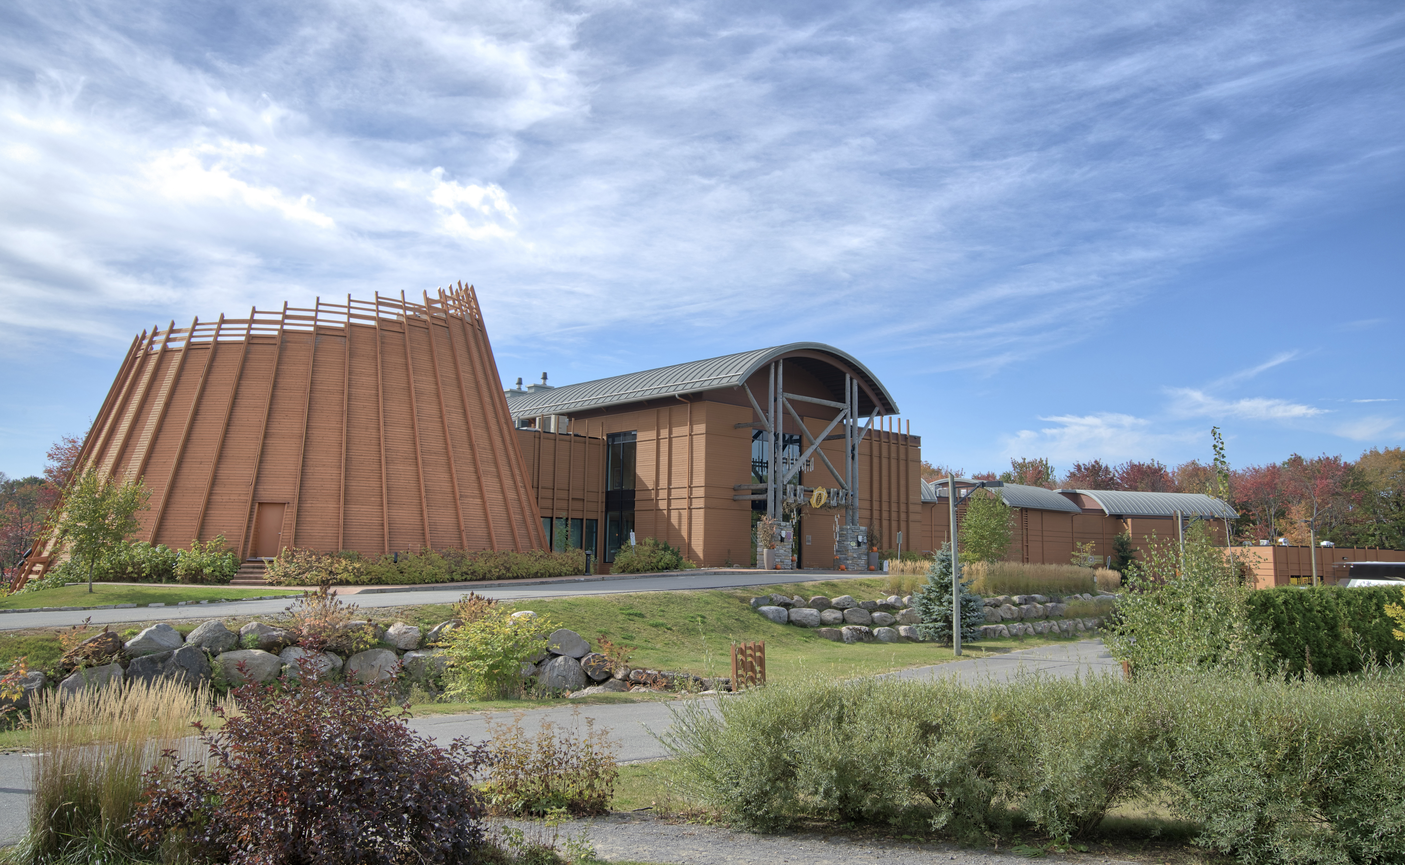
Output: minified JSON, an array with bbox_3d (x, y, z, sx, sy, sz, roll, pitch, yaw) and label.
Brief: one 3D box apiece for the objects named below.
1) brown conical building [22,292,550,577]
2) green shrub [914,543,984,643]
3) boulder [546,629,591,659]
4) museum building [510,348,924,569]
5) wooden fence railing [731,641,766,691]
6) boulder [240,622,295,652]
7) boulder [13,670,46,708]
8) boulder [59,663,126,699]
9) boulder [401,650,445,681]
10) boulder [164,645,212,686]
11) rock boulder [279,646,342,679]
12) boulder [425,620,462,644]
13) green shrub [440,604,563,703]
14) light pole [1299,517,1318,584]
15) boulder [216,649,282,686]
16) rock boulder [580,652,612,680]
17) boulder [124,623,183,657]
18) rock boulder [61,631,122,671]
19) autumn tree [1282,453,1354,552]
[{"bbox_3d":[-19.076,-0.244,52.721,23.600,15.200,23.600,3,-7,-20],"label":"brown conical building"},{"bbox_3d":[7.764,5.066,33.200,2.150,3.200,2.150,1,-7,0],"label":"green shrub"},{"bbox_3d":[-2.720,4.291,21.400,0.900,0.620,0.720,4,-8,-25],"label":"boulder"},{"bbox_3d":[0.818,2.372,65.933,20.000,12.200,22.900,7,-9,-41],"label":"museum building"},{"bbox_3d":[0.989,4.979,22.600,0.130,1.000,1.400,-4,-8,32],"label":"wooden fence railing"},{"bbox_3d":[-8.837,4.157,21.400,1.090,0.590,0.850,2,-7,-11],"label":"boulder"},{"bbox_3d":[-9.986,3.811,15.600,0.600,0.570,0.500,5,-8,-32],"label":"boulder"},{"bbox_3d":[-10.270,4.231,17.700,1.100,0.750,0.800,4,-8,-25],"label":"boulder"},{"bbox_3d":[-5.619,4.693,21.200,0.910,0.620,0.750,2,-7,-7],"label":"boulder"},{"bbox_3d":[-8.345,3.812,17.100,0.800,0.700,0.650,4,-8,-25],"label":"boulder"},{"bbox_3d":[-7.771,4.561,20.900,1.220,0.650,0.850,2,-7,-10],"label":"rock boulder"},{"bbox_3d":[-5.371,4.163,21.900,0.800,0.520,0.650,2,-7,-7],"label":"boulder"},{"bbox_3d":[-3.861,4.219,20.200,2.200,1.780,1.900,2,-7,-10],"label":"green shrub"},{"bbox_3d":[29.431,6.667,51.000,0.750,5.200,0.250,1,-7,0],"label":"light pole"},{"bbox_3d":[-8.914,4.614,20.700,1.270,0.670,0.900,2,-7,-12],"label":"boulder"},{"bbox_3d":[-1.950,4.325,19.400,0.620,0.530,0.520,3,-7,-15],"label":"rock boulder"},{"bbox_3d":[-9.418,3.573,18.100,1.000,0.600,0.750,4,-8,-25],"label":"boulder"},{"bbox_3d":[-9.730,3.483,16.800,1.000,0.680,0.700,5,-8,-30],"label":"rock boulder"},{"bbox_3d":[63.024,9.368,107.726,7.400,14.530,7.200,-3,-8,30],"label":"autumn tree"}]

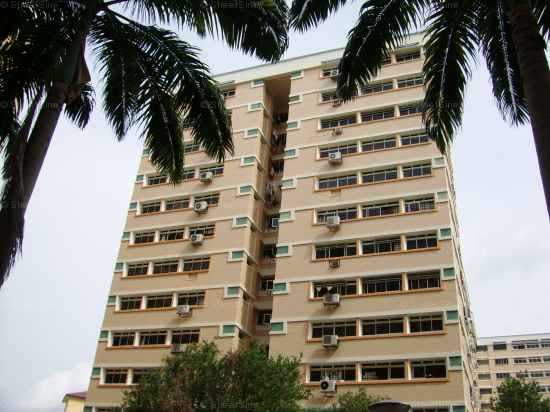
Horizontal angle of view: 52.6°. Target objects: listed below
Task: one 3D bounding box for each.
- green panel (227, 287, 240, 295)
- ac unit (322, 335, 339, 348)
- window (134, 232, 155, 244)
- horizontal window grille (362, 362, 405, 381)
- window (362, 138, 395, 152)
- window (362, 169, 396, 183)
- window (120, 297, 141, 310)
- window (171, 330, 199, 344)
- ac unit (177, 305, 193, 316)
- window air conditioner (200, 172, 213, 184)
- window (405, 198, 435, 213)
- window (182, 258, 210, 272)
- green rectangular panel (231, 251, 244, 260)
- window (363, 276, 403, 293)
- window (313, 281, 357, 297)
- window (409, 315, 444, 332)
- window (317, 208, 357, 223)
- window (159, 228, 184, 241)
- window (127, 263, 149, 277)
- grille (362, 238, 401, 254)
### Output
[{"bbox_3d":[-2.760,5.709,37.201,0.900,0.590,0.100,-7,-33,20],"label":"green panel"},{"bbox_3d":[3.406,8.333,34.232,0.870,0.660,0.340,-8,-32,21],"label":"ac unit"},{"bbox_3d":[-10.095,2.564,43.241,1.920,1.030,0.140,-7,-33,20],"label":"window"},{"bbox_3d":[6.599,10.065,33.809,2.500,1.070,0.150,-7,-31,20],"label":"horizontal window grille"},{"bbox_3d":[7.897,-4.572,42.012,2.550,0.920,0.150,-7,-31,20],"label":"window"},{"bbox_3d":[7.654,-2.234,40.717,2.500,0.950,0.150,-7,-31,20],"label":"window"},{"bbox_3d":[-11.167,7.587,43.258,1.850,1.060,0.150,-7,-31,20],"label":"window"},{"bbox_3d":[-6.345,9.315,39.195,2.280,1.130,0.150,-8,-32,21],"label":"window"},{"bbox_3d":[-6.062,7.016,37.382,0.890,0.600,0.350,-7,-33,20],"label":"ac unit"},{"bbox_3d":[-5.594,-2.345,45.072,0.870,0.640,0.340,-8,-32,21],"label":"window air conditioner"},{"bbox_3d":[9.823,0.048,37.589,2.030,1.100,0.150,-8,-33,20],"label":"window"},{"bbox_3d":[-5.614,4.317,40.144,2.170,1.170,0.100,-7,-33,20],"label":"window"},{"bbox_3d":[-2.551,3.454,38.555,0.900,0.620,0.100,-7,-33,20],"label":"green rectangular panel"},{"bbox_3d":[6.856,5.054,35.651,2.500,0.980,0.120,-7,-33,20],"label":"window"},{"bbox_3d":[3.812,5.329,35.313,2.860,1.070,0.140,-7,-33,20],"label":"window"},{"bbox_3d":[9.033,7.080,33.185,1.940,1.130,0.150,-8,-32,21],"label":"window"},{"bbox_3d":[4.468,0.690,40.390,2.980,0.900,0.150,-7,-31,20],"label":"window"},{"bbox_3d":[-7.841,2.292,42.395,2.200,1.030,0.140,-7,-33,20],"label":"window"},{"bbox_3d":[-11.056,5.106,44.697,1.850,1.070,0.150,-7,-31,20],"label":"window"},{"bbox_3d":[6.865,2.635,35.670,2.550,1.050,0.140,-7,-33,20],"label":"grille"}]

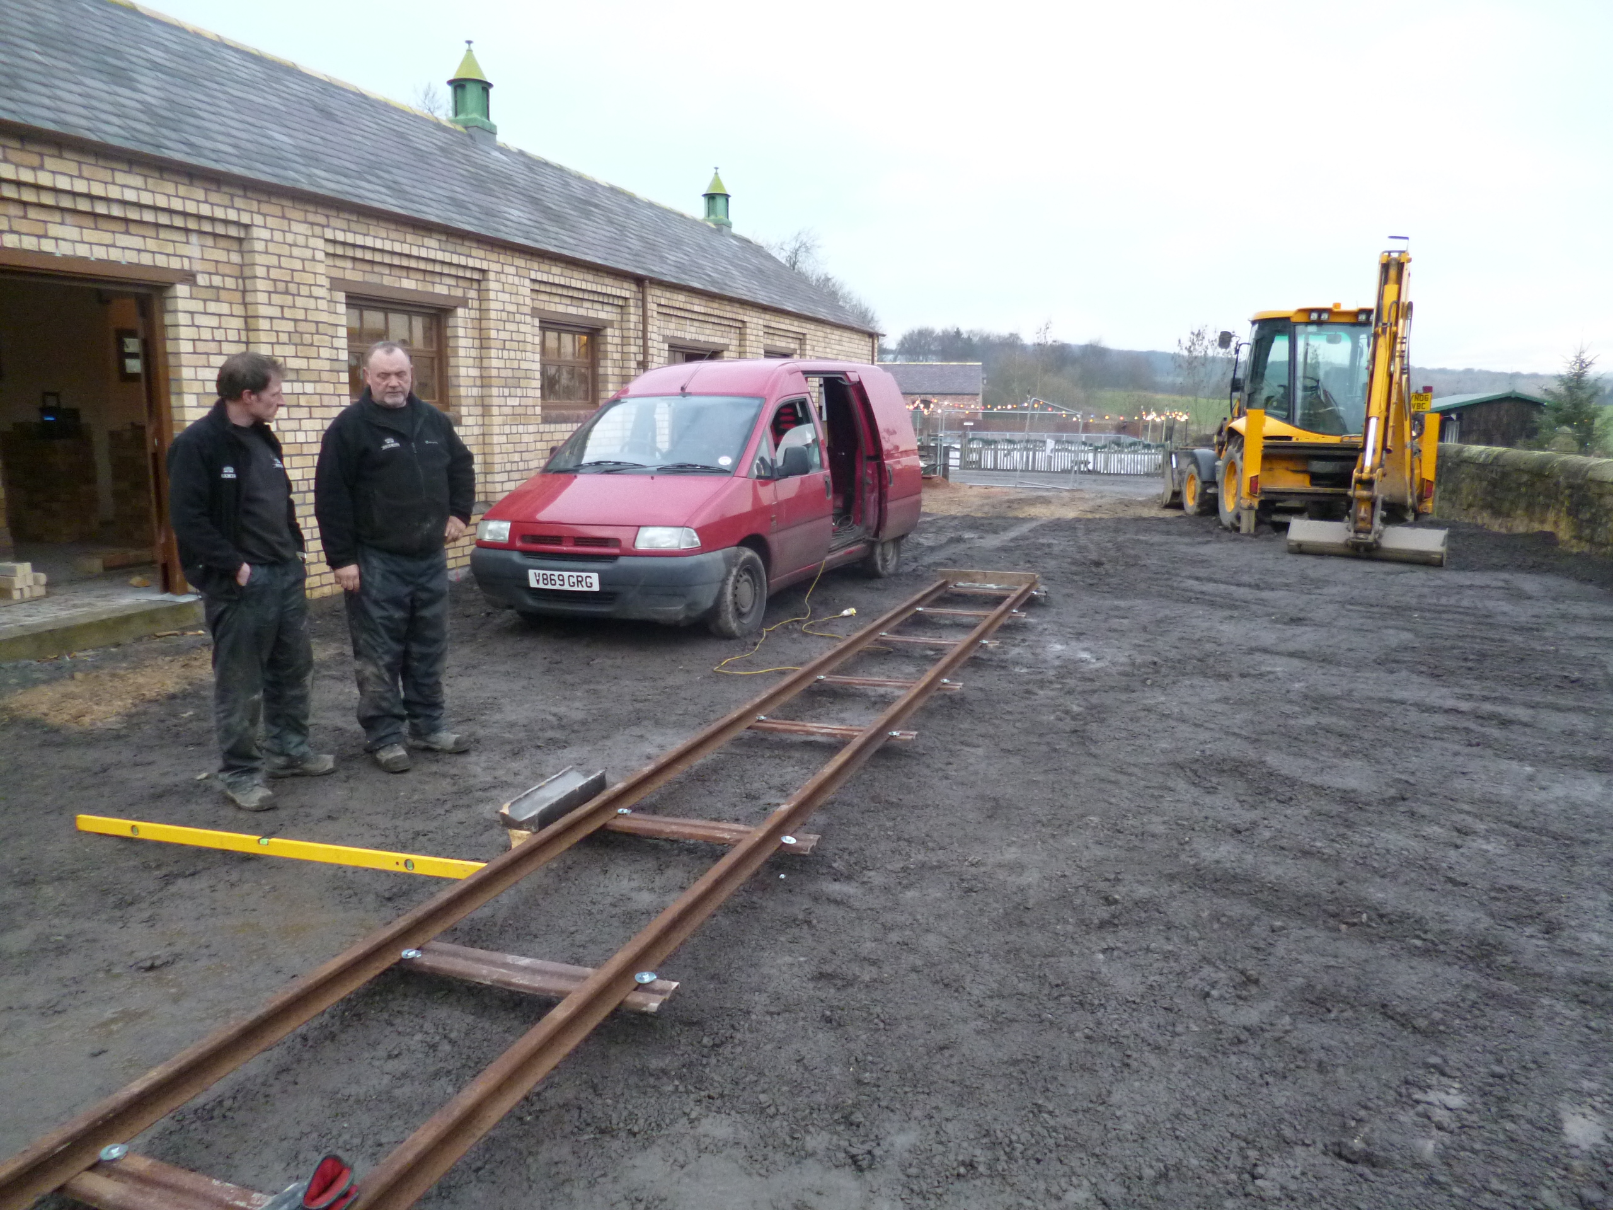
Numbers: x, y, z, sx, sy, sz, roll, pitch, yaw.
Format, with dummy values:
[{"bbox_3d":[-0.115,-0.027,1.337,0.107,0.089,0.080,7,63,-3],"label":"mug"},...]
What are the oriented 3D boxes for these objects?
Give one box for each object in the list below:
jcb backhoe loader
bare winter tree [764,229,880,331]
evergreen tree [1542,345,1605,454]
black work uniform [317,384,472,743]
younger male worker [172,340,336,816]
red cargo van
[{"bbox_3d":[6.704,-2.718,14.637,2.360,3.480,6.650,2,10,5],"label":"jcb backhoe loader"},{"bbox_3d":[0.458,-12.193,50.236,6.000,9.200,6.000,1,10,0],"label":"bare winter tree"},{"bbox_3d":[14.422,-3.510,21.005,1.450,3.000,1.450,1,10,0],"label":"evergreen tree"},{"bbox_3d":[-1.721,-0.128,4.808,0.660,1.500,0.380,-6,12,-33],"label":"black work uniform"},{"bbox_3d":[-2.160,-0.108,4.377,0.480,1.740,0.570,8,12,32],"label":"younger male worker"},{"bbox_3d":[-0.633,-1.008,9.013,1.900,1.900,4.440,5,11,24],"label":"red cargo van"}]

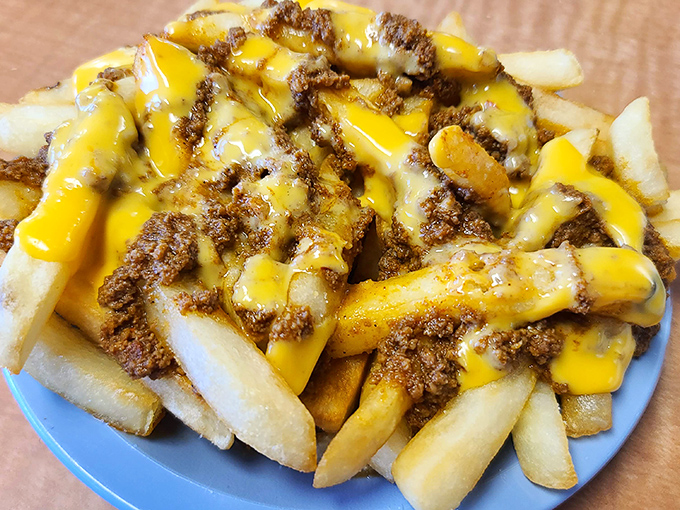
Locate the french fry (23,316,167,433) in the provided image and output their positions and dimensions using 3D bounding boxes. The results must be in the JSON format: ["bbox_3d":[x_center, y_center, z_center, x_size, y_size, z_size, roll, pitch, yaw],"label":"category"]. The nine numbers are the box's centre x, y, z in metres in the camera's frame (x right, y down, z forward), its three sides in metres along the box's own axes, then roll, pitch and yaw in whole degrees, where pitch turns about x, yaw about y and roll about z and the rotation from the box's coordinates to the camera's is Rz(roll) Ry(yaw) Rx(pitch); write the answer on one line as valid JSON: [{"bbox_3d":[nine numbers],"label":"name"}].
[{"bbox_3d":[-0.077,0.036,0.149,0.049,0.013,0.013,27,34,13],"label":"french fry"}]

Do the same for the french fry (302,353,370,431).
[{"bbox_3d":[0.000,0.036,0.147,0.015,0.013,0.029,19,86,11],"label":"french fry"}]

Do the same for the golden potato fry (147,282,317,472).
[{"bbox_3d":[-0.029,0.033,0.133,0.056,0.014,0.018,47,65,3],"label":"golden potato fry"}]

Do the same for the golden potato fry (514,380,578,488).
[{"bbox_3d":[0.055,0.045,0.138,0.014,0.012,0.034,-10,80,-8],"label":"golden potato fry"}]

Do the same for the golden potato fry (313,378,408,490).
[{"bbox_3d":[0.006,0.044,0.132,0.013,0.013,0.035,35,87,20],"label":"golden potato fry"}]

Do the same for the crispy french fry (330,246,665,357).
[{"bbox_3d":[0.045,0.014,0.141,0.092,0.017,0.019,-5,56,-2],"label":"crispy french fry"}]

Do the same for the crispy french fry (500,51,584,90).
[{"bbox_3d":[0.084,-0.083,0.218,0.040,0.013,0.015,5,56,6],"label":"crispy french fry"}]

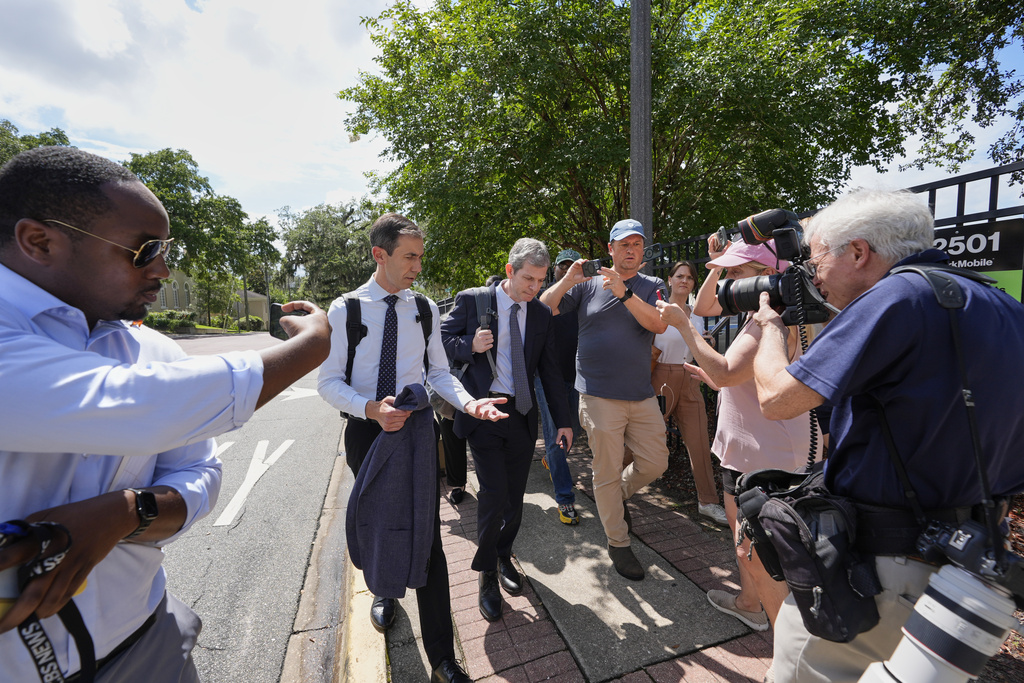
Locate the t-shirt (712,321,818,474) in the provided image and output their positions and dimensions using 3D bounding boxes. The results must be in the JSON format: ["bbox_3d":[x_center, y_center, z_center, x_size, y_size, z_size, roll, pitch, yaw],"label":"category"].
[{"bbox_3d":[1.075,0.135,1.970,0.330,0.670,0.430,-1,4,13],"label":"t-shirt"}]

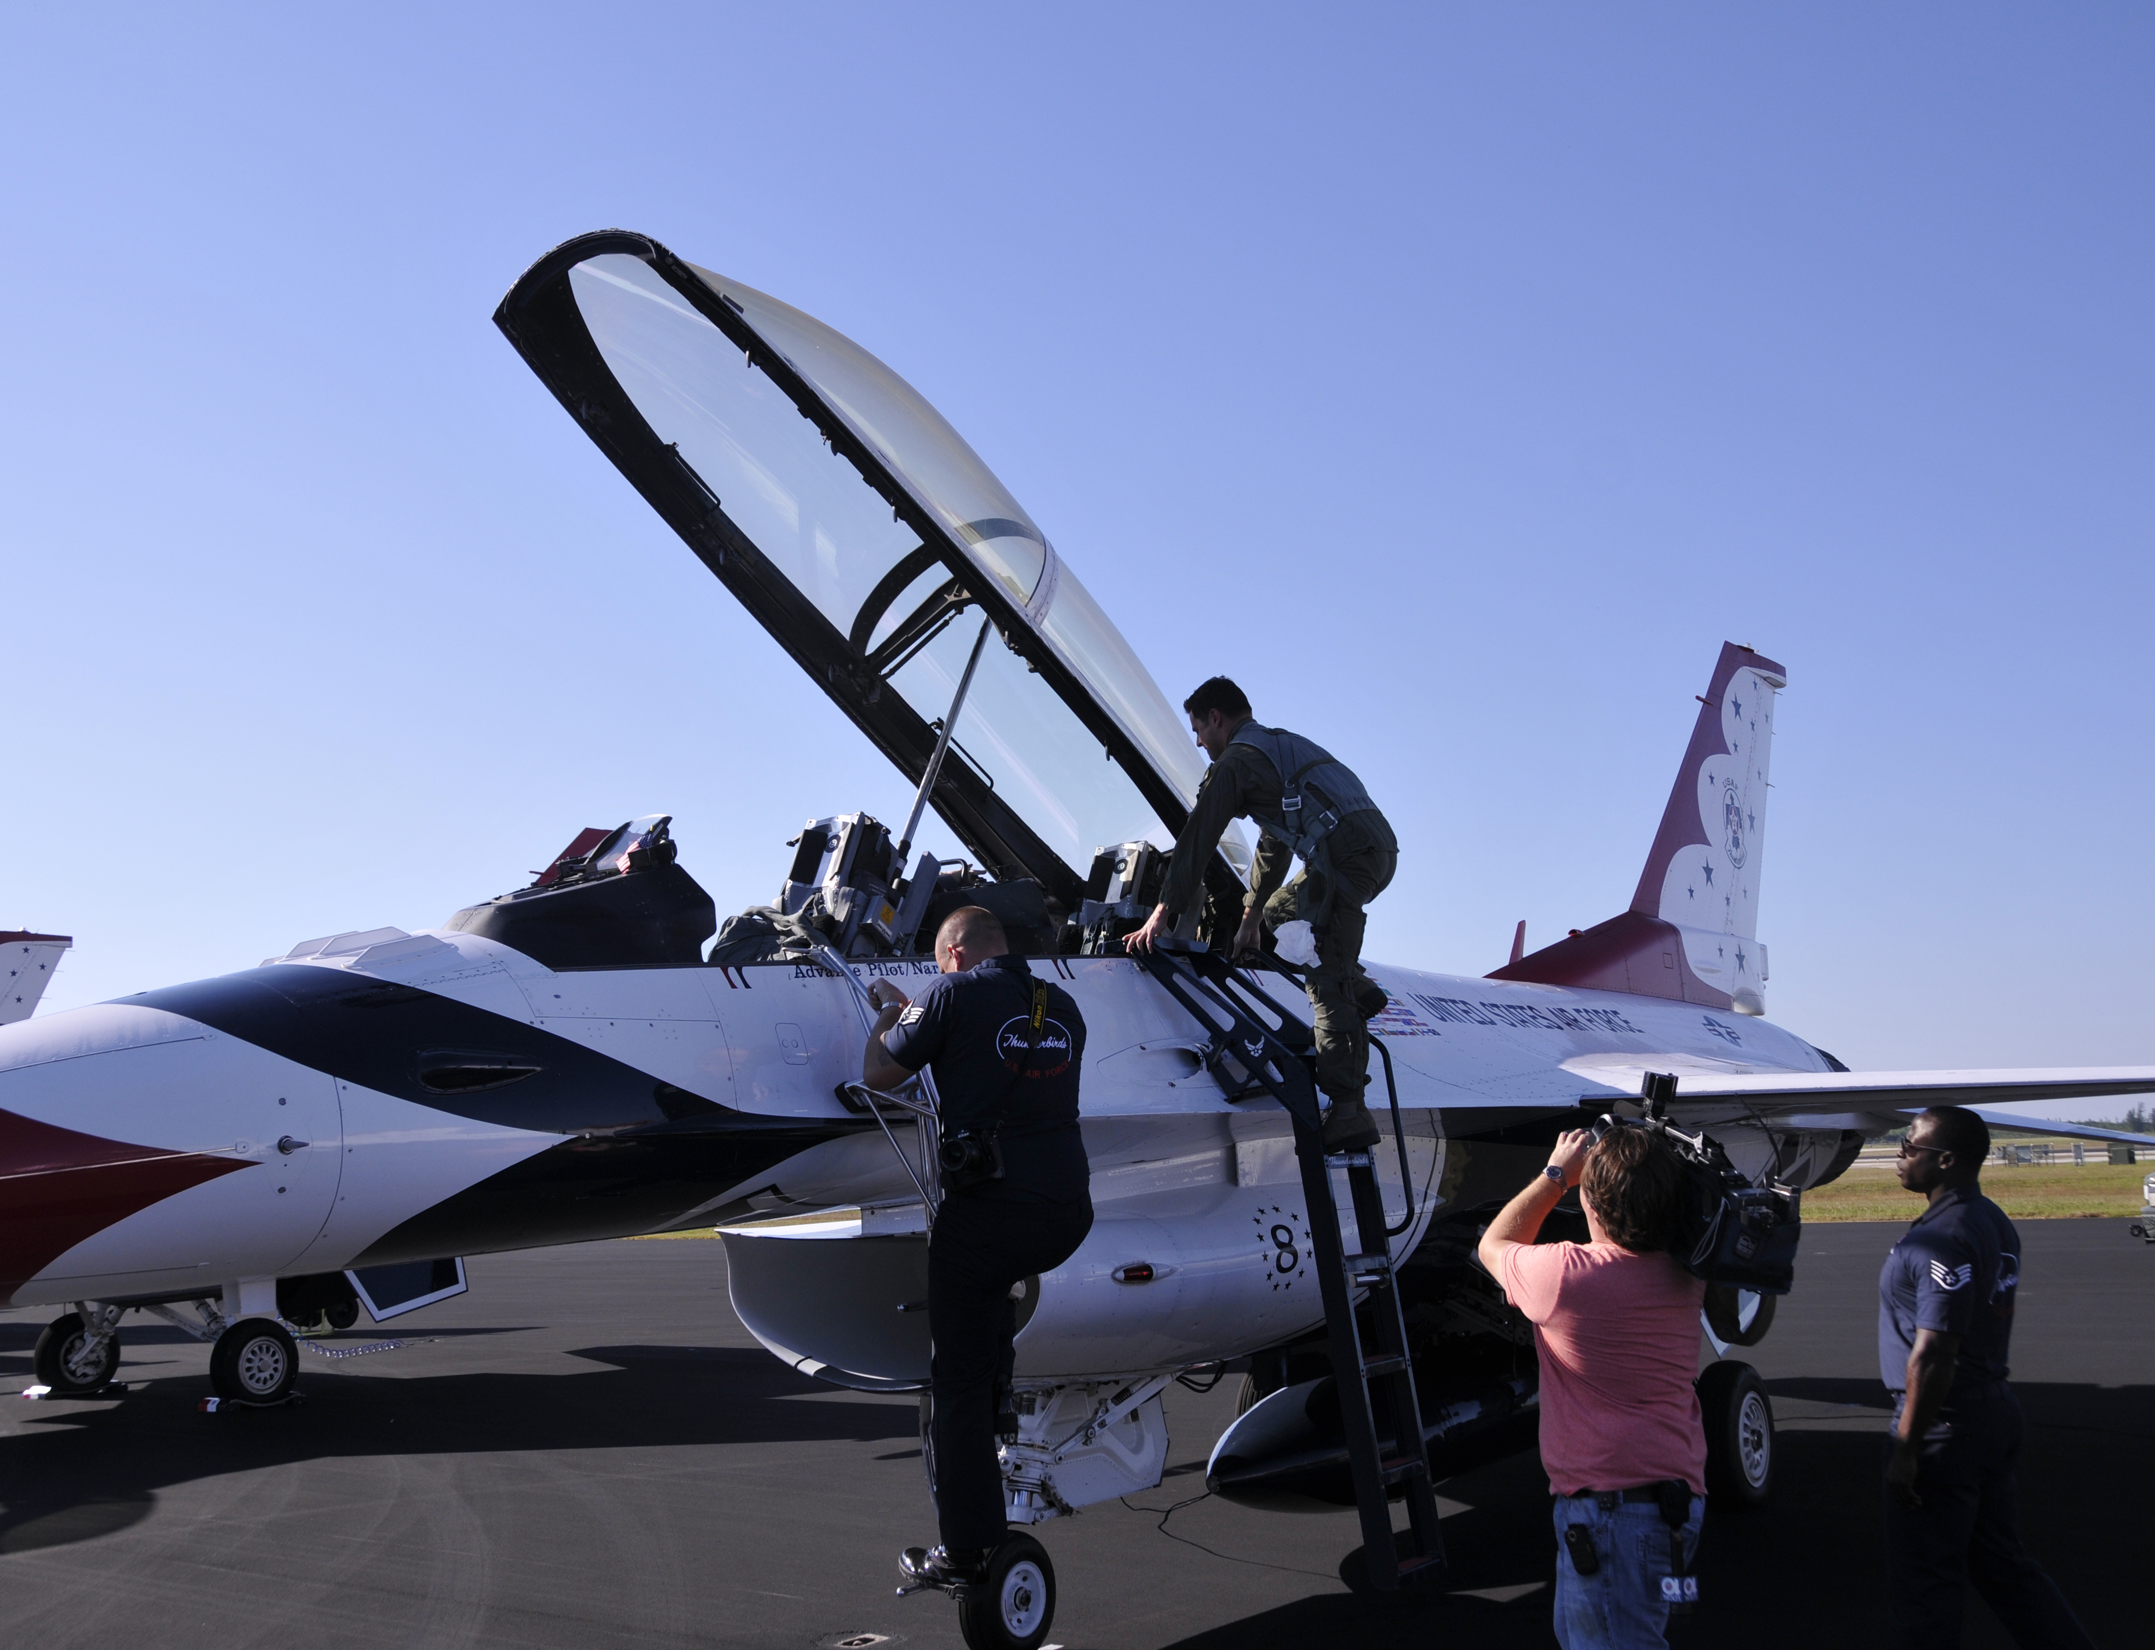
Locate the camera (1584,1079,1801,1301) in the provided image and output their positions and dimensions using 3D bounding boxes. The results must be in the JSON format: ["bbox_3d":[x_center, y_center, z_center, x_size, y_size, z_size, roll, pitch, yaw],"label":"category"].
[{"bbox_3d":[1.203,0.694,4.050,0.250,0.350,0.540,2,10,-21],"label":"camera"}]

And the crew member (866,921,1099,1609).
[{"bbox_3d":[-0.266,1.062,5.447,0.530,1.740,0.600,7,-13,-44],"label":"crew member"}]

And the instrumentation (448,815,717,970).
[{"bbox_3d":[-1.414,0.181,5.683,0.620,0.500,0.820,-8,-11,34],"label":"instrumentation"}]

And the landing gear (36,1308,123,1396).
[{"bbox_3d":[-8.126,4.310,16.851,0.220,0.650,0.650,-8,-11,33],"label":"landing gear"}]

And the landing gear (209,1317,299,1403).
[{"bbox_3d":[-6.167,4.045,15.562,0.220,0.650,0.650,-8,-11,33],"label":"landing gear"}]

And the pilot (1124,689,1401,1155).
[{"bbox_3d":[0.688,0.291,7.124,0.900,1.690,0.580,-8,-11,34],"label":"pilot"}]

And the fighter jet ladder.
[{"bbox_3d":[0.718,1.399,6.960,0.950,2.120,0.480,-8,-11,34],"label":"fighter jet ladder"}]

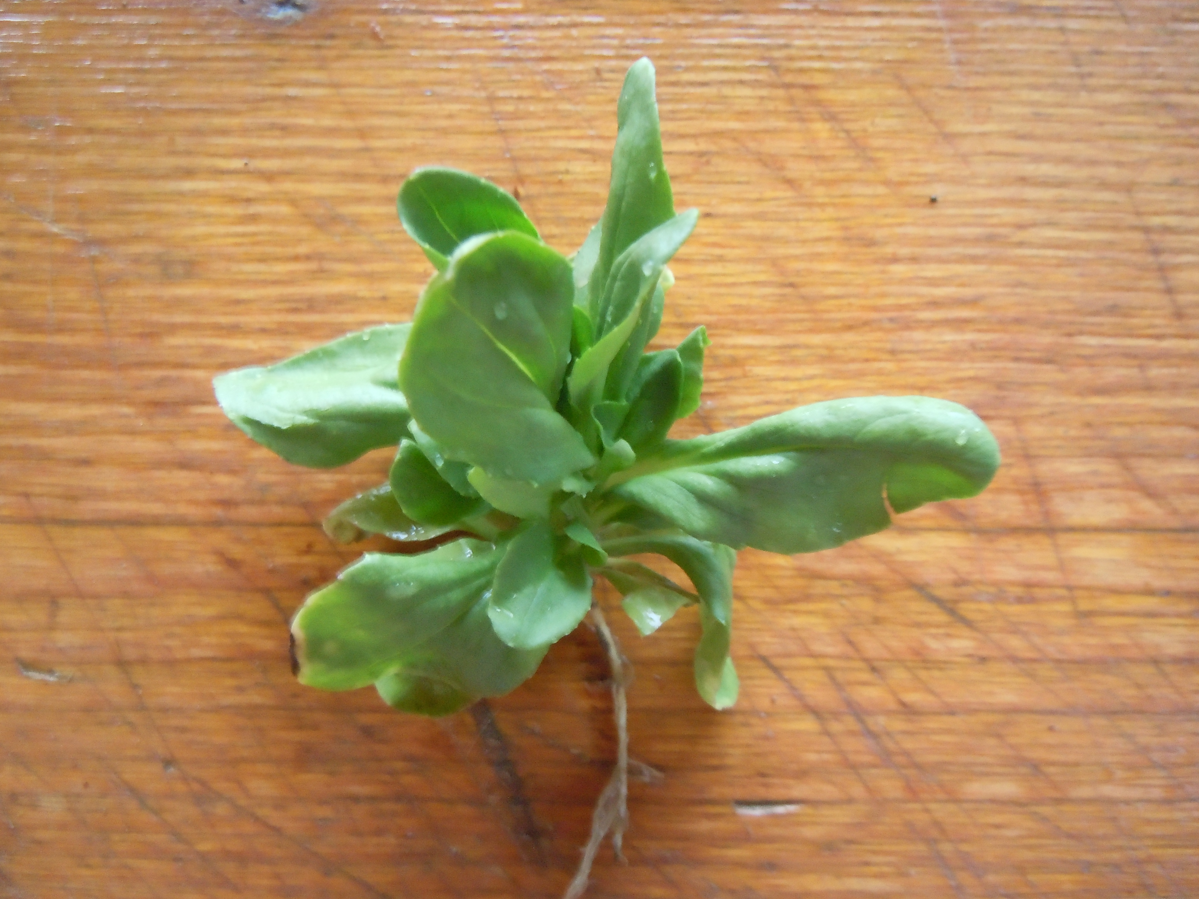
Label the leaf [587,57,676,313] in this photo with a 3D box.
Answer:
[{"bbox_3d":[0.009,-0.068,0.272,0.020,0.013,0.072,7,84,9],"label":"leaf"}]

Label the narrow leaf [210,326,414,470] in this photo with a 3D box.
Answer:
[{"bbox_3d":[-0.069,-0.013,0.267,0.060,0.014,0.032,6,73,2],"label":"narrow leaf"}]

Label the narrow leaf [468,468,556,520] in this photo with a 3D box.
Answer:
[{"bbox_3d":[-0.021,0.010,0.252,0.026,0.008,0.015,24,95,-12],"label":"narrow leaf"}]

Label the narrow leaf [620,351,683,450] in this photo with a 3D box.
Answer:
[{"bbox_3d":[0.013,-0.012,0.262,0.015,0.010,0.031,30,102,21],"label":"narrow leaf"}]

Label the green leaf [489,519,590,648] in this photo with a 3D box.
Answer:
[{"bbox_3d":[-0.014,0.034,0.256,0.025,0.010,0.034,13,75,1],"label":"green leaf"}]

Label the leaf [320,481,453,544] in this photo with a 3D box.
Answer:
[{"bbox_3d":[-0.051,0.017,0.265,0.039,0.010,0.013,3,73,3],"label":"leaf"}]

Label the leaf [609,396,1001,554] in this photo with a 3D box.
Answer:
[{"bbox_3d":[0.052,0.007,0.265,0.099,0.020,0.034,-5,83,0],"label":"leaf"}]

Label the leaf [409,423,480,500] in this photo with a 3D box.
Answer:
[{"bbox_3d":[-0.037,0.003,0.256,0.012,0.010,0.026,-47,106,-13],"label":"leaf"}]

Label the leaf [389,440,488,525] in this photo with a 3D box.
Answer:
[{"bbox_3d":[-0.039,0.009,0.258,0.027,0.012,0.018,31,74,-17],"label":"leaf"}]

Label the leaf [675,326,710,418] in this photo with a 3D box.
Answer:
[{"bbox_3d":[0.022,-0.019,0.270,0.013,0.008,0.029,25,93,-3],"label":"leaf"}]

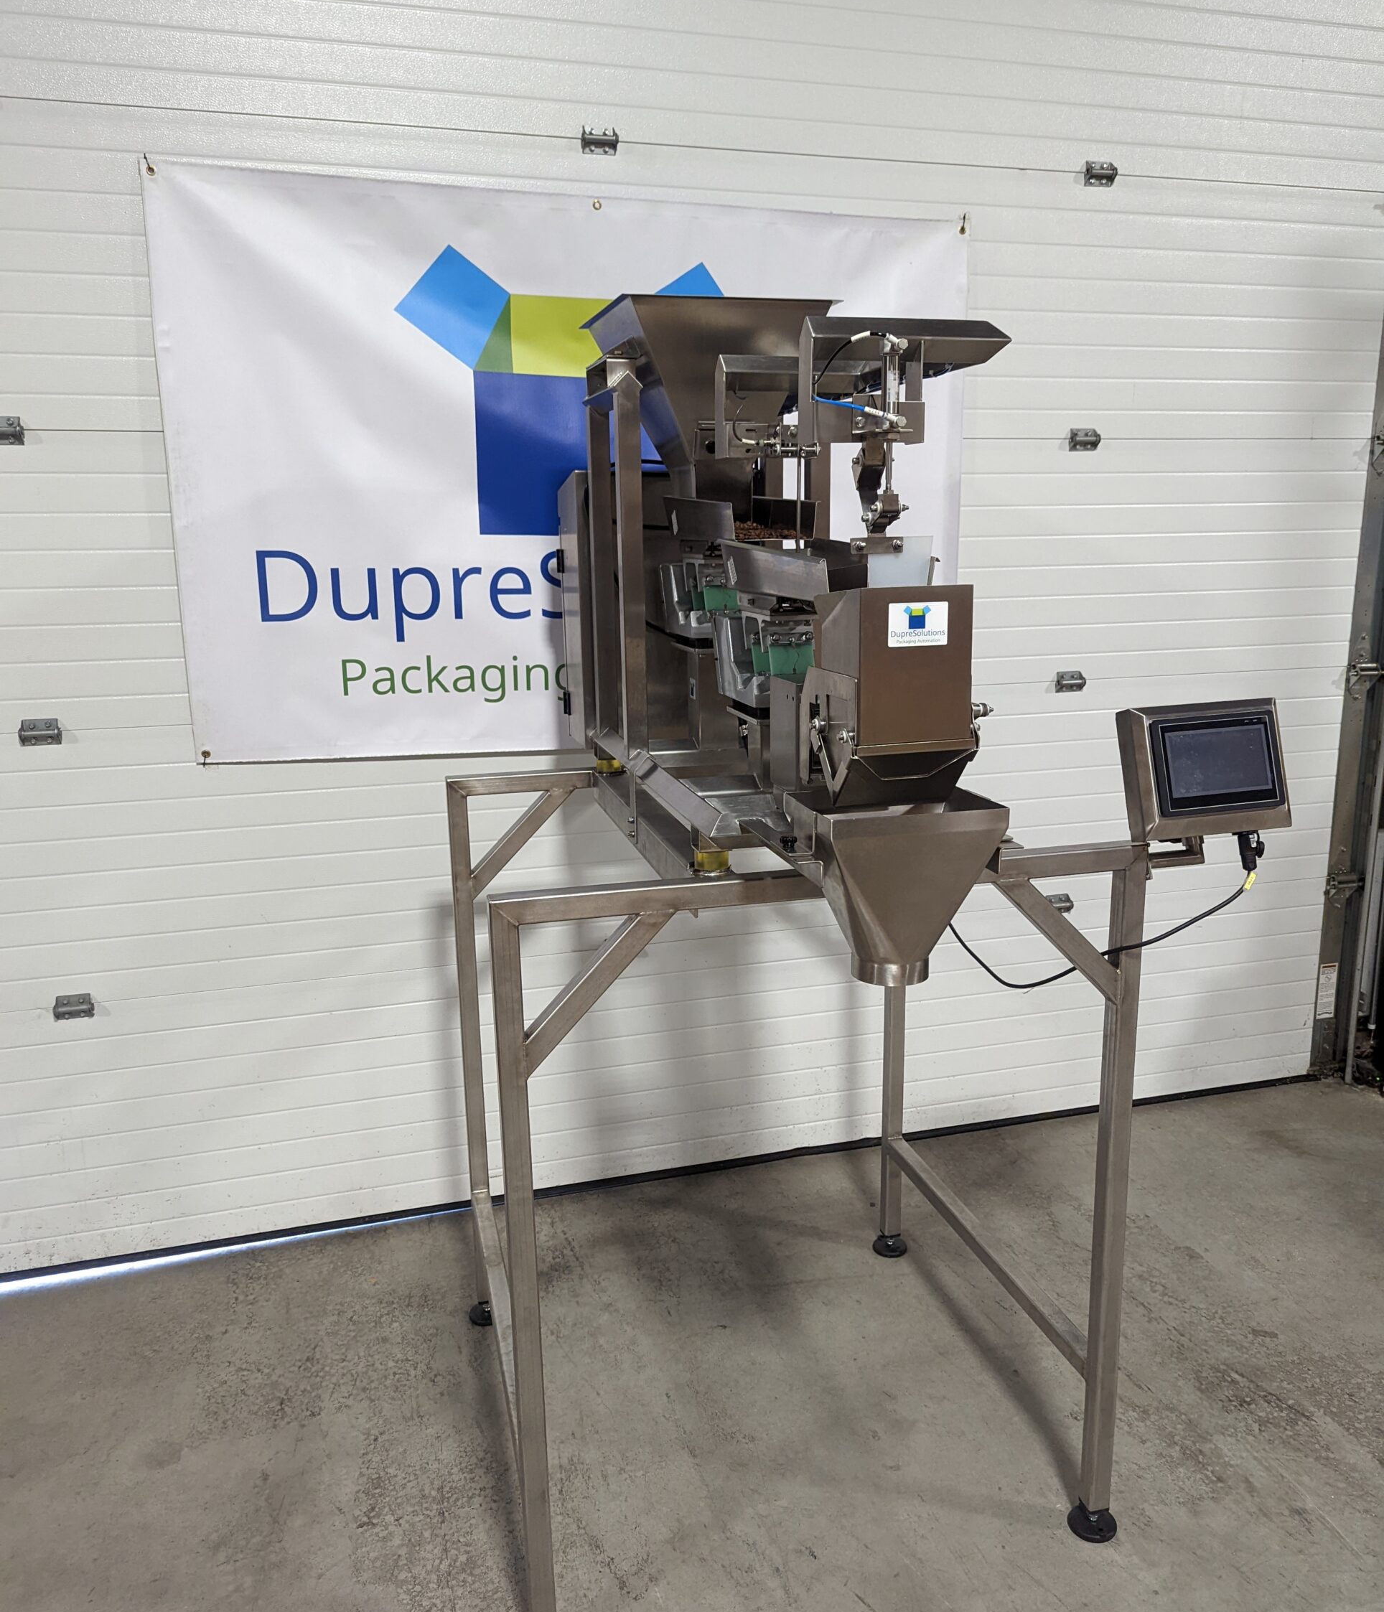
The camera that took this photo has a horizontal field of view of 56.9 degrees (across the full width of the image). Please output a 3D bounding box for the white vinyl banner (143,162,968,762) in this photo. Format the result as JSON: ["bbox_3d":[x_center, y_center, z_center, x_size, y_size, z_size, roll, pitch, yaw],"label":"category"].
[{"bbox_3d":[-0.209,-0.728,2.895,1.824,1.219,0.025,-4,13,-15],"label":"white vinyl banner"}]

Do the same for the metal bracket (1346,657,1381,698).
[{"bbox_3d":[1.884,-0.358,3.562,0.080,0.116,0.052,-4,13,-15],"label":"metal bracket"}]

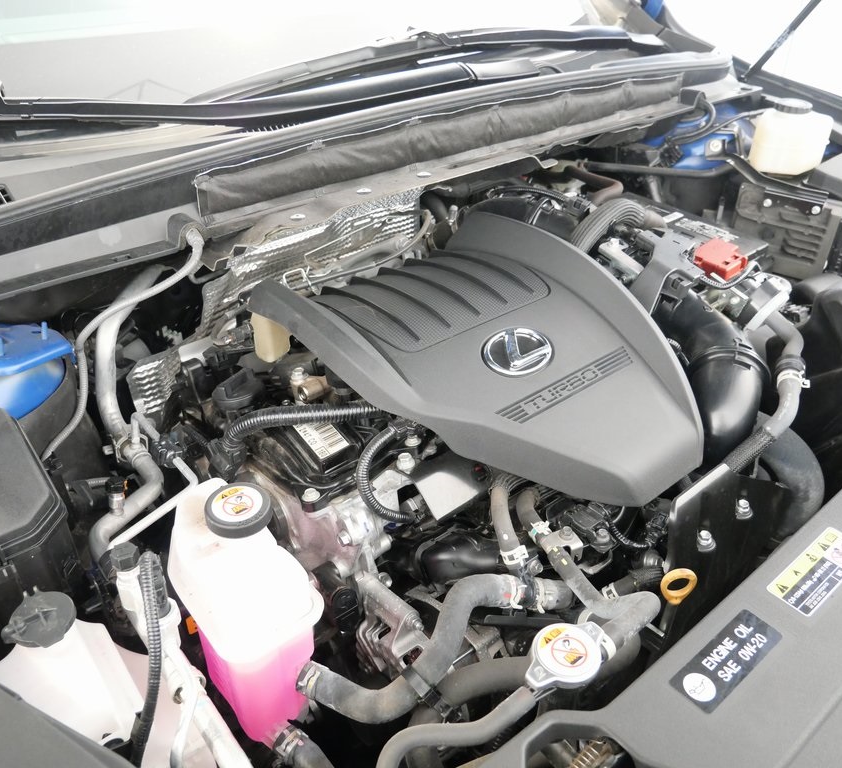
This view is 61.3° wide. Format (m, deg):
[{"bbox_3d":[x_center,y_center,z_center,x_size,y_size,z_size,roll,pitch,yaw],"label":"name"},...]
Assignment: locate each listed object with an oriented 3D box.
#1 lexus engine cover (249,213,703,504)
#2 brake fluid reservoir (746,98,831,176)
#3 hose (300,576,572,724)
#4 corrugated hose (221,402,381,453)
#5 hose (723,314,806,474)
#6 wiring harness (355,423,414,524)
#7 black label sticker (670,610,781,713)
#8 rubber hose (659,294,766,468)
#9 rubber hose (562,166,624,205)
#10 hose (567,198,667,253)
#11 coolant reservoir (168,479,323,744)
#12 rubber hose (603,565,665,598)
[{"bbox_3d":[0.093,-0.029,0.796,0.403,0.098,0.432,-25,50,-31],"label":"lexus engine cover"},{"bbox_3d":[0.561,-0.375,1.080,0.082,0.092,0.088,-25,46,-30],"label":"brake fluid reservoir"},{"bbox_3d":[0.026,0.237,0.662,0.297,0.068,0.090,-16,42,-21],"label":"hose"},{"bbox_3d":[-0.125,0.037,0.751,0.173,0.034,0.032,-13,41,-18],"label":"corrugated hose"},{"bbox_3d":[0.385,0.013,0.783,0.070,0.100,0.201,17,41,19],"label":"hose"},{"bbox_3d":[-0.033,0.101,0.720,0.060,0.093,0.050,-25,40,-31],"label":"wiring harness"},{"bbox_3d":[0.232,0.207,0.536,0.103,0.002,0.034,-25,46,-30],"label":"black label sticker"},{"bbox_3d":[0.336,-0.006,0.820,0.108,0.130,0.230,1,38,-1],"label":"rubber hose"},{"bbox_3d":[0.258,-0.312,1.105,0.075,0.050,0.105,-25,40,-31],"label":"rubber hose"},{"bbox_3d":[0.280,-0.208,0.979,0.155,0.075,0.060,-25,40,-31],"label":"hose"},{"bbox_3d":[-0.161,0.196,0.639,0.097,0.165,0.180,-25,40,-31],"label":"coolant reservoir"},{"bbox_3d":[0.195,0.180,0.650,0.073,0.021,0.021,-15,41,-20],"label":"rubber hose"}]

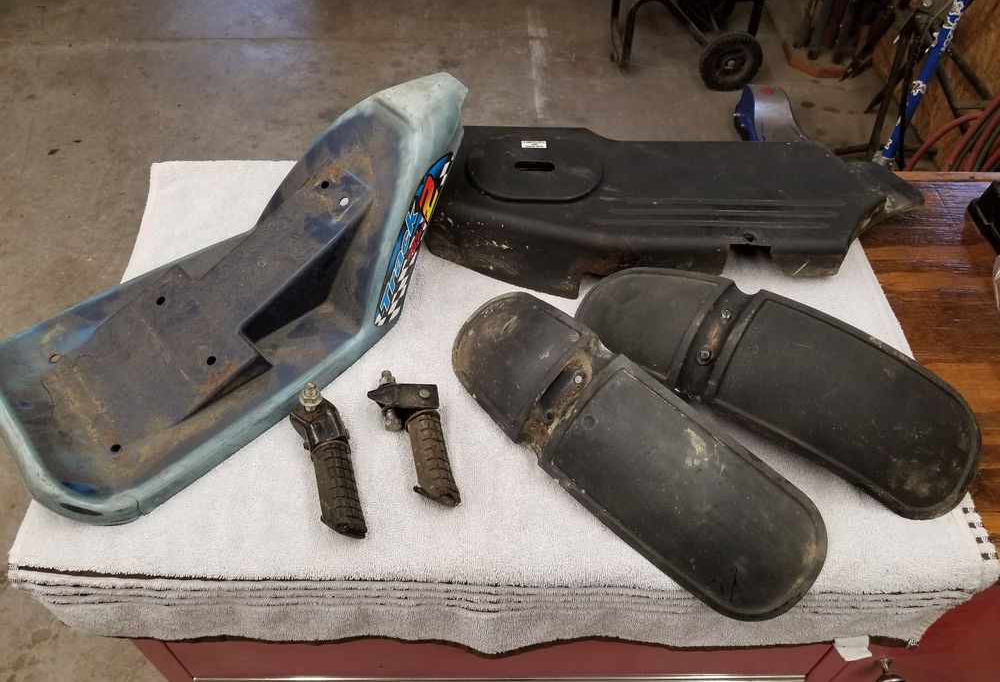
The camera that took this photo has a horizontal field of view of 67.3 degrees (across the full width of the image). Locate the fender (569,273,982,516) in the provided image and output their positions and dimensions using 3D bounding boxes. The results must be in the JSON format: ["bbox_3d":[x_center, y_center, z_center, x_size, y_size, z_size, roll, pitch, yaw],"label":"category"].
[{"bbox_3d":[0.265,0.019,0.740,0.408,0.068,0.172,23,51,19],"label":"fender"}]

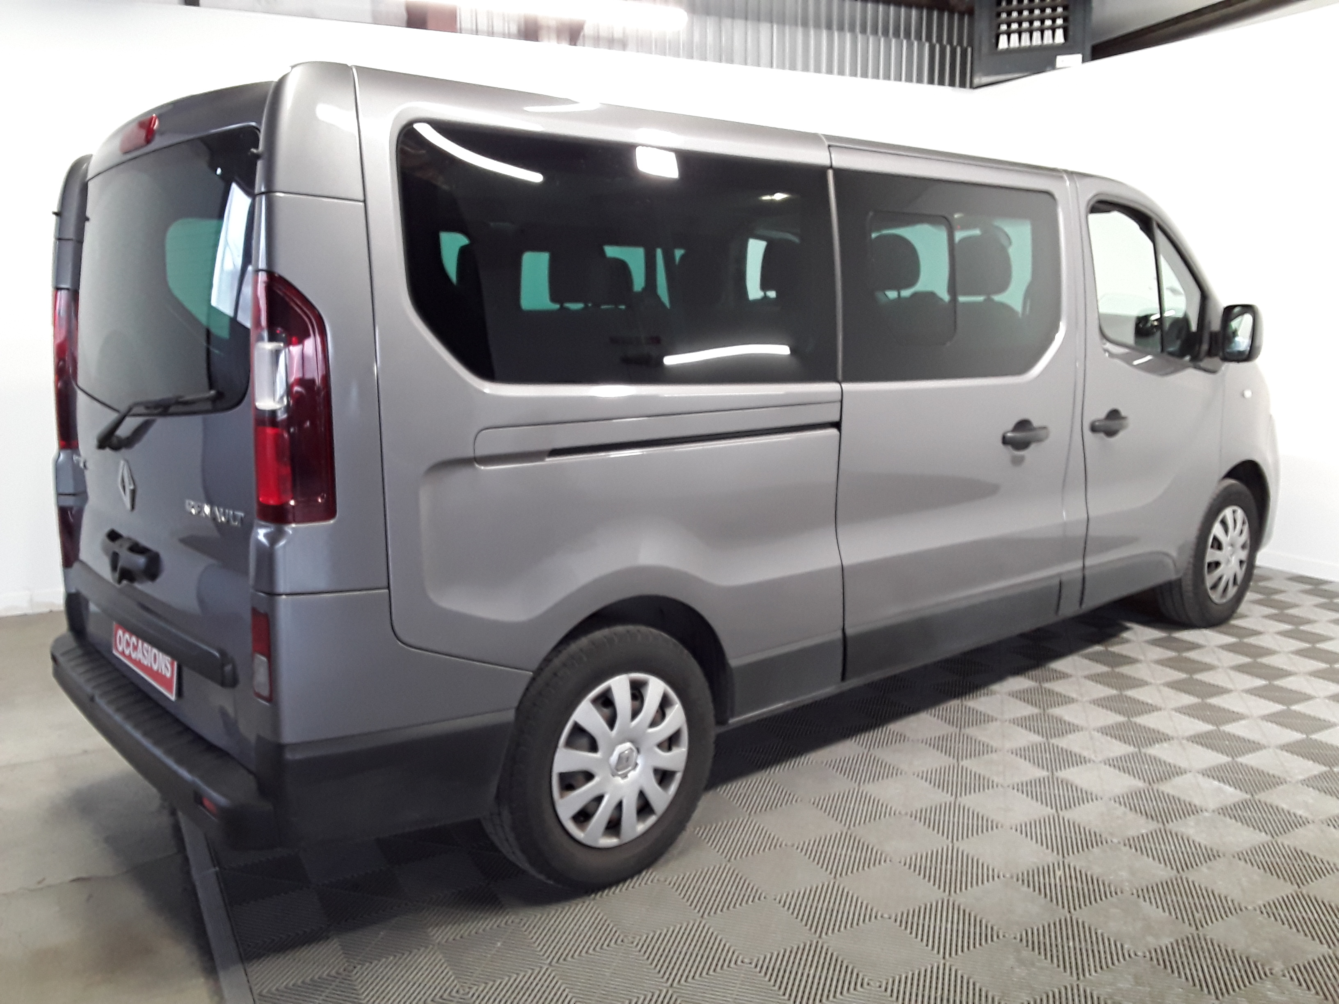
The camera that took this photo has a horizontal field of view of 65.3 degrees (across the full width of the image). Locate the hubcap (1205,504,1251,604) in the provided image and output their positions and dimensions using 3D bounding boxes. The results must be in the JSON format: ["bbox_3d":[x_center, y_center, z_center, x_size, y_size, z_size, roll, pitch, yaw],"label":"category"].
[{"bbox_3d":[2.637,0.249,4.938,0.440,0.440,0.060,-9,13,-39],"label":"hubcap"}]

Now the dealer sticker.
[{"bbox_3d":[-1.410,0.411,2.792,0.020,0.110,0.530,-9,13,-39],"label":"dealer sticker"}]

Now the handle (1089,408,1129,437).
[{"bbox_3d":[1.661,-0.292,3.943,0.220,0.100,0.065,-9,13,-39],"label":"handle"}]

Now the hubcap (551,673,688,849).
[{"bbox_3d":[-0.126,0.668,2.723,0.440,0.440,0.060,-9,13,-39],"label":"hubcap"}]

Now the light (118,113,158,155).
[{"bbox_3d":[-1.344,-0.931,2.648,0.055,0.065,0.260,-9,13,-39],"label":"light"}]

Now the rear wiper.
[{"bbox_3d":[-1.234,-0.187,2.483,0.090,0.200,0.660,-9,13,-39],"label":"rear wiper"}]

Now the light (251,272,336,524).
[{"bbox_3d":[-0.785,-0.208,2.134,0.150,0.490,0.210,-3,9,-40],"label":"light"}]

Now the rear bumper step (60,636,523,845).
[{"bbox_3d":[-1.235,0.491,2.942,0.580,0.270,1.880,-9,13,-39],"label":"rear bumper step"}]

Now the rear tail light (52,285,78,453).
[{"bbox_3d":[-1.880,-0.419,3.349,0.150,0.490,0.210,-3,9,-40],"label":"rear tail light"}]

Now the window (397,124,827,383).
[{"bbox_3d":[-0.050,-0.565,2.580,1.300,0.580,0.045,-9,5,-39],"label":"window"}]

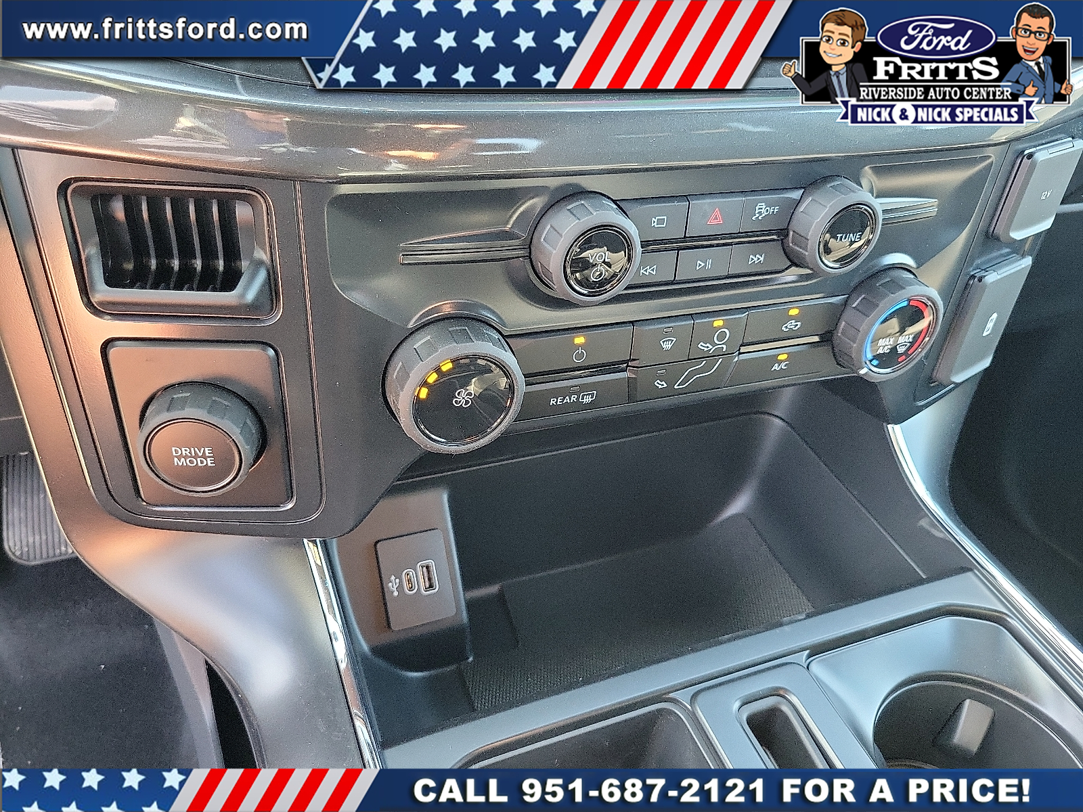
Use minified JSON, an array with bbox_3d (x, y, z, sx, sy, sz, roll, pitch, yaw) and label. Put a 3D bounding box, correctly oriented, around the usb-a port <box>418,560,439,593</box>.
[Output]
[{"bbox_3d":[-0.057,0.085,0.403,0.009,0.008,0.016,-9,83,-19],"label":"usb-a port"}]

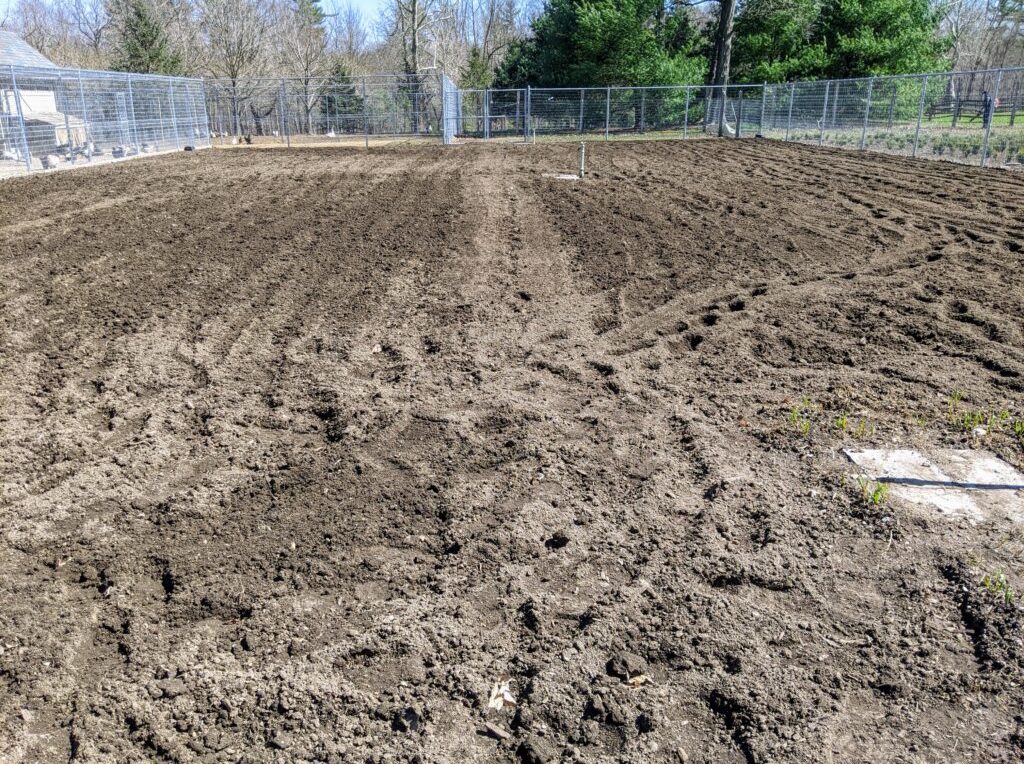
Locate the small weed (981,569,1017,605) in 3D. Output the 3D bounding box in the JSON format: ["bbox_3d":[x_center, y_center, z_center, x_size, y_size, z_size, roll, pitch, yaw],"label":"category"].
[{"bbox_3d":[1.496,0.628,2.457,0.080,0.066,0.060,13,22,33],"label":"small weed"}]

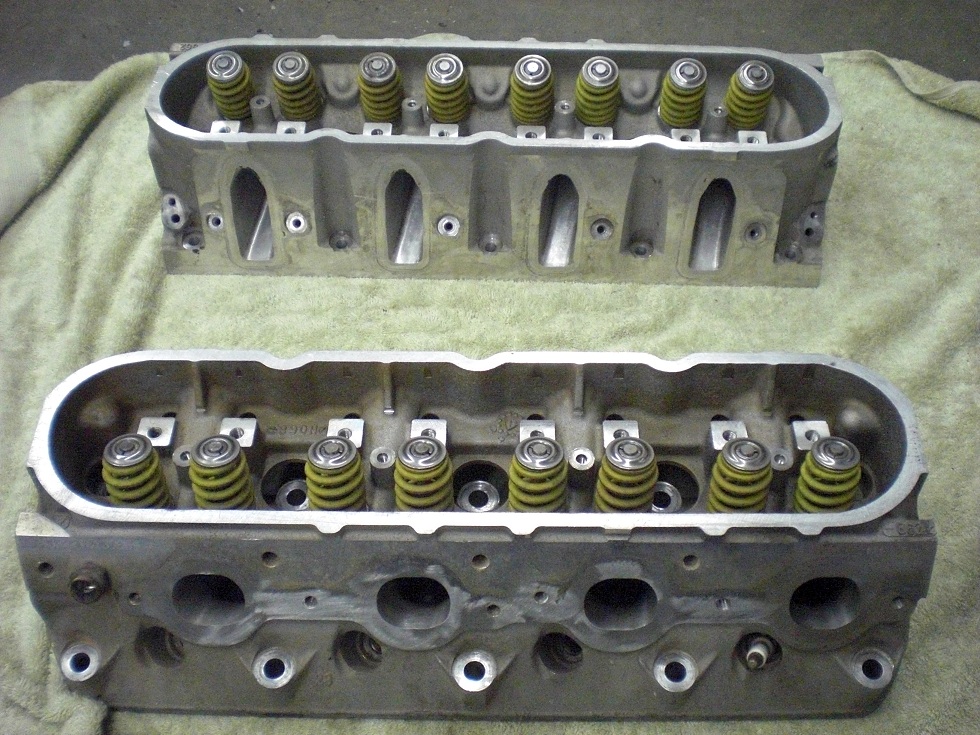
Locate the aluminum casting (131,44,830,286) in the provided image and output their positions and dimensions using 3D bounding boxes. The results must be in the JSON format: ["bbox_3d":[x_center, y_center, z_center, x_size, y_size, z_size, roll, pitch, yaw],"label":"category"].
[{"bbox_3d":[0.002,-0.180,0.829,0.500,0.120,0.196,1,53,2],"label":"aluminum casting"}]

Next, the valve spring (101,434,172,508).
[{"bbox_3d":[-0.197,0.064,0.601,0.033,0.049,0.033,0,38,1],"label":"valve spring"}]

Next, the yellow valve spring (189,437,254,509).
[{"bbox_3d":[-0.148,0.064,0.600,0.033,0.049,0.033,0,38,1],"label":"yellow valve spring"}]

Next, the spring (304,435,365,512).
[{"bbox_3d":[-0.085,0.064,0.599,0.033,0.049,0.033,0,38,1],"label":"spring"}]

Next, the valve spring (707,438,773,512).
[{"bbox_3d":[0.138,0.065,0.596,0.033,0.049,0.033,0,38,1],"label":"valve spring"}]

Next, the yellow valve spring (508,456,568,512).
[{"bbox_3d":[0.027,0.066,0.599,0.033,0.045,0.033,0,38,1],"label":"yellow valve spring"}]

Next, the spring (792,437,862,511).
[{"bbox_3d":[0.187,0.065,0.595,0.033,0.049,0.033,0,38,1],"label":"spring"}]

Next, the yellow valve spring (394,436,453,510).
[{"bbox_3d":[-0.036,0.064,0.598,0.033,0.049,0.033,0,38,1],"label":"yellow valve spring"}]

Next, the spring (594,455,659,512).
[{"bbox_3d":[0.076,0.066,0.598,0.033,0.045,0.033,0,38,1],"label":"spring"}]

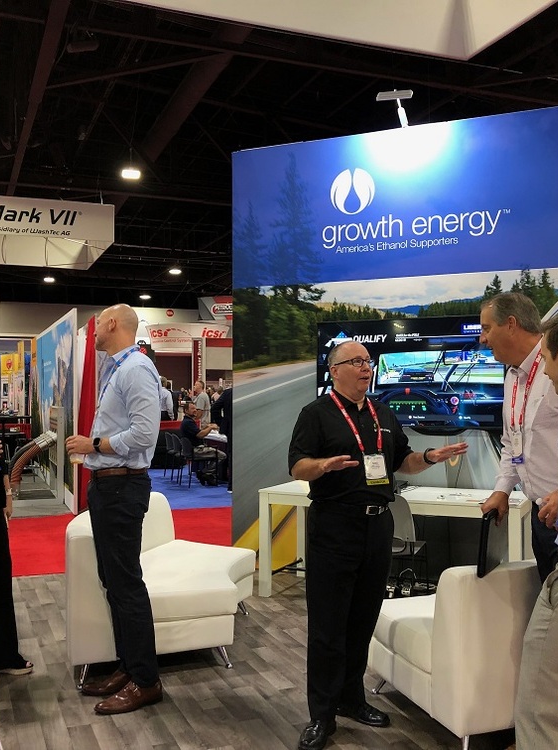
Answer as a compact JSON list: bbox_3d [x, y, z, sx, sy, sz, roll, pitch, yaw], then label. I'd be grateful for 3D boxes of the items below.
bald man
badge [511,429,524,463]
[{"bbox_3d":[-0.812,0.631,3.984,0.480,1.890,0.520,0,-1,-12],"label":"bald man"},{"bbox_3d":[0.929,0.280,3.150,0.015,0.138,0.090,0,-1,-22],"label":"badge"}]

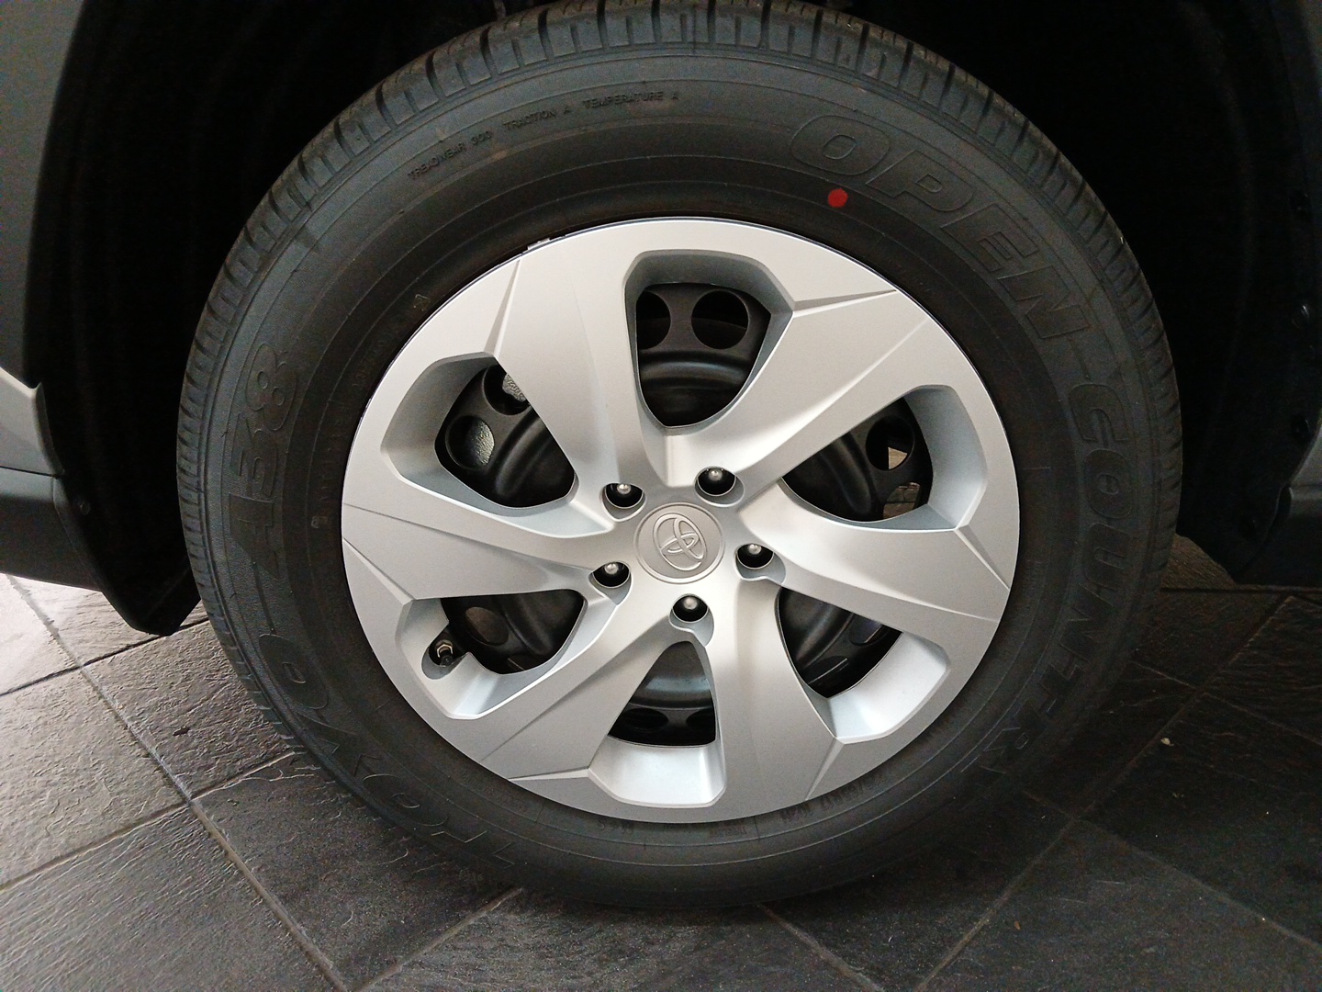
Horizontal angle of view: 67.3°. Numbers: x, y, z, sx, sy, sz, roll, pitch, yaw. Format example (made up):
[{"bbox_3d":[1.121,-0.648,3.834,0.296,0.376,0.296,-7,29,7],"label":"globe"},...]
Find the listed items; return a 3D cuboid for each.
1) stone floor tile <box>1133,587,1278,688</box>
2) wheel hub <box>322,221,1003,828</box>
[{"bbox_3d":[0.619,0.140,1.339,0.298,0.012,0.298,-21,33,-40],"label":"stone floor tile"},{"bbox_3d":[0.012,0.034,0.698,0.457,0.457,0.075,1,25,0],"label":"wheel hub"}]

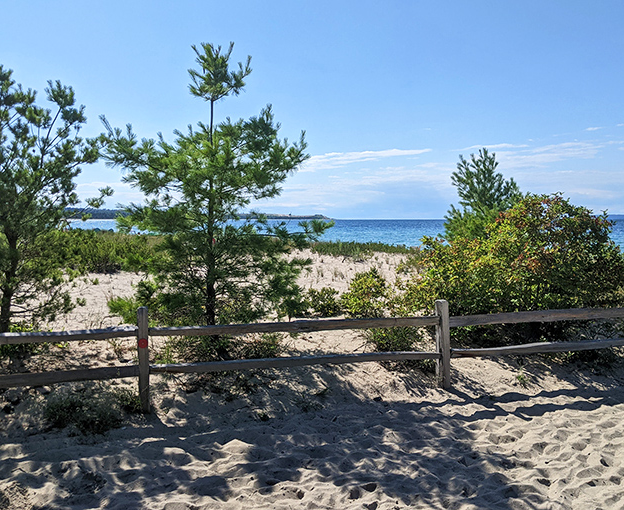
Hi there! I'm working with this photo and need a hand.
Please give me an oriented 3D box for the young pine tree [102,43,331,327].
[{"bbox_3d":[-1.128,-0.668,6.202,2.600,3.548,2.350,0,4,0],"label":"young pine tree"}]

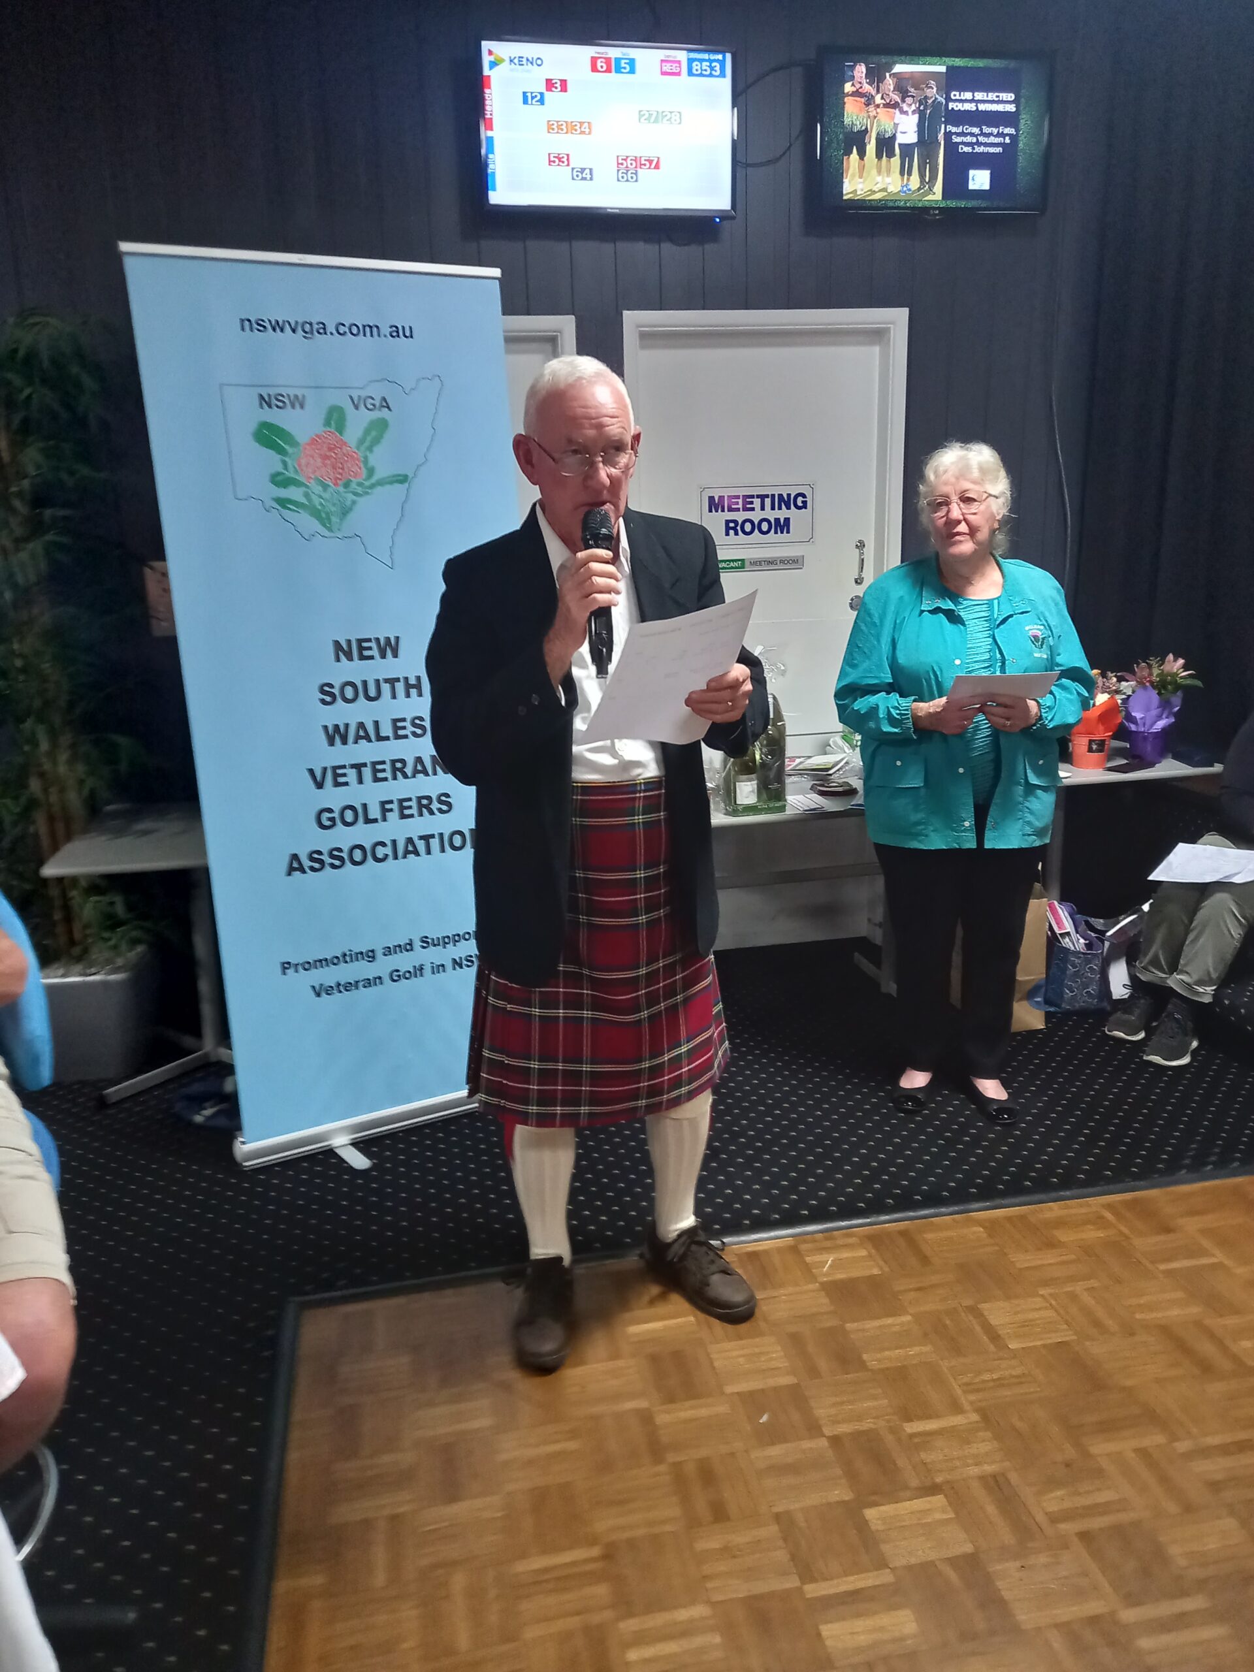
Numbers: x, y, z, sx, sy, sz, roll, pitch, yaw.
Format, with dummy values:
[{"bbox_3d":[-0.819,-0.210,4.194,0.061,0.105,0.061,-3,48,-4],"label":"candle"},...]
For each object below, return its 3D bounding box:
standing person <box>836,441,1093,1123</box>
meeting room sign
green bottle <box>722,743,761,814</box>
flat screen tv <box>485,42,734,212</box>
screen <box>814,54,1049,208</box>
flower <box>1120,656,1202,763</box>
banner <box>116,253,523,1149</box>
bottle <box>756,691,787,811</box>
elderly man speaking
[{"bbox_3d":[0.810,-0.102,2.933,0.580,1.629,0.390,-3,14,-4],"label":"standing person"},{"bbox_3d":[0.430,-1.016,3.961,0.384,0.288,0.015,-4,14,-10],"label":"meeting room sign"},{"bbox_3d":[0.321,-0.235,3.299,0.076,0.295,0.076,-4,14,-10],"label":"green bottle"},{"bbox_3d":[-0.050,-1.966,3.376,0.725,0.430,0.070,-4,17,-11],"label":"flat screen tv"},{"bbox_3d":[0.901,-2.065,3.563,0.735,0.435,0.070,-4,15,-10],"label":"screen"},{"bbox_3d":[1.706,-0.416,3.860,0.267,0.322,0.240,-4,14,-10],"label":"flower"},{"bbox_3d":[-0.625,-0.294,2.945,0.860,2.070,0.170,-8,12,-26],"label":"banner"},{"bbox_3d":[0.403,-0.248,3.338,0.085,0.296,0.085,-4,14,-10],"label":"bottle"},{"bbox_3d":[-0.044,0.078,2.111,0.570,1.725,0.430,-6,15,-16],"label":"elderly man speaking"}]

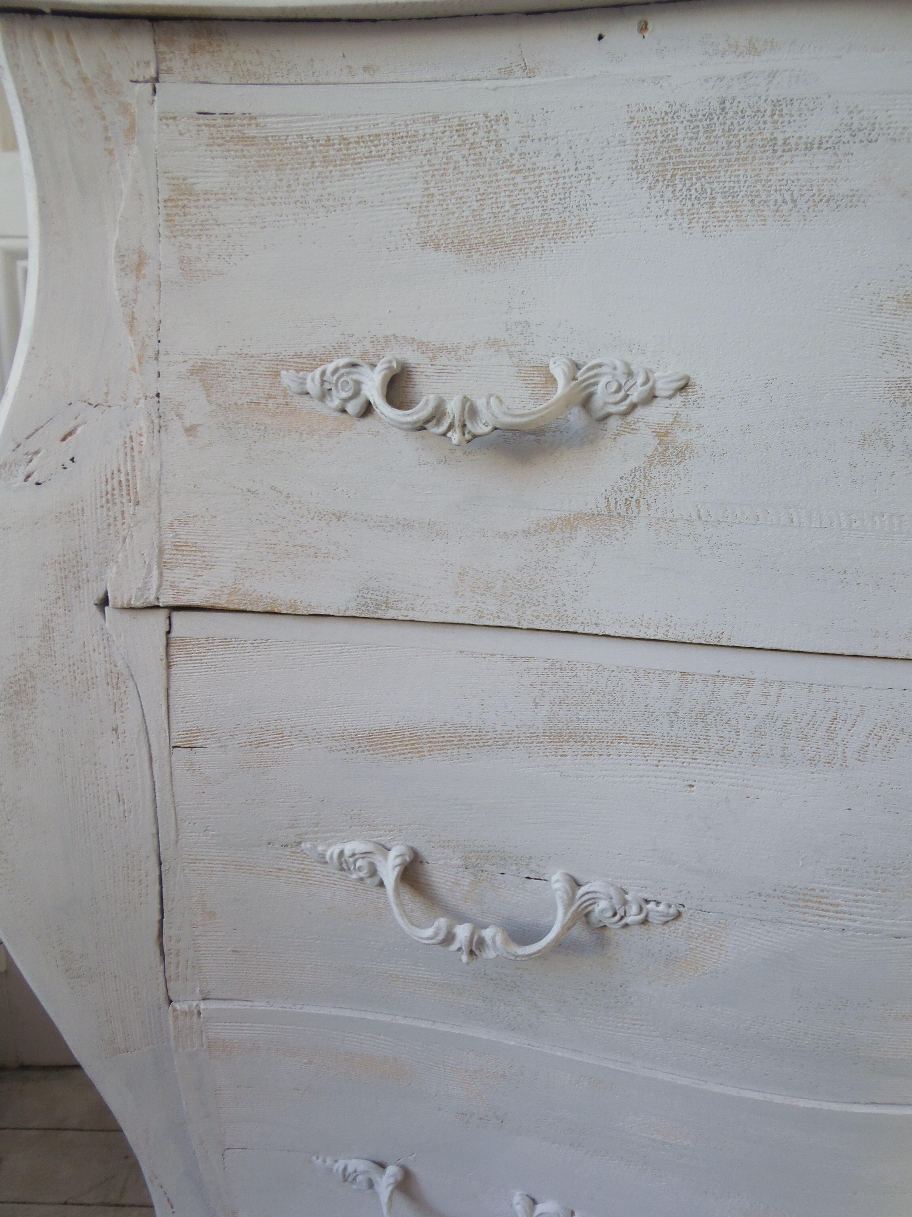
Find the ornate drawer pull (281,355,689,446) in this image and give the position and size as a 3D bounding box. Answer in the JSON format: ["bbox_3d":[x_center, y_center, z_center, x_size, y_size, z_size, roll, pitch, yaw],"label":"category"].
[{"bbox_3d":[0.004,-0.080,0.322,0.164,0.035,0.025,4,10,14],"label":"ornate drawer pull"}]

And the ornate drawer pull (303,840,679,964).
[{"bbox_3d":[0.007,0.125,0.347,0.164,0.035,0.025,5,18,16],"label":"ornate drawer pull"}]

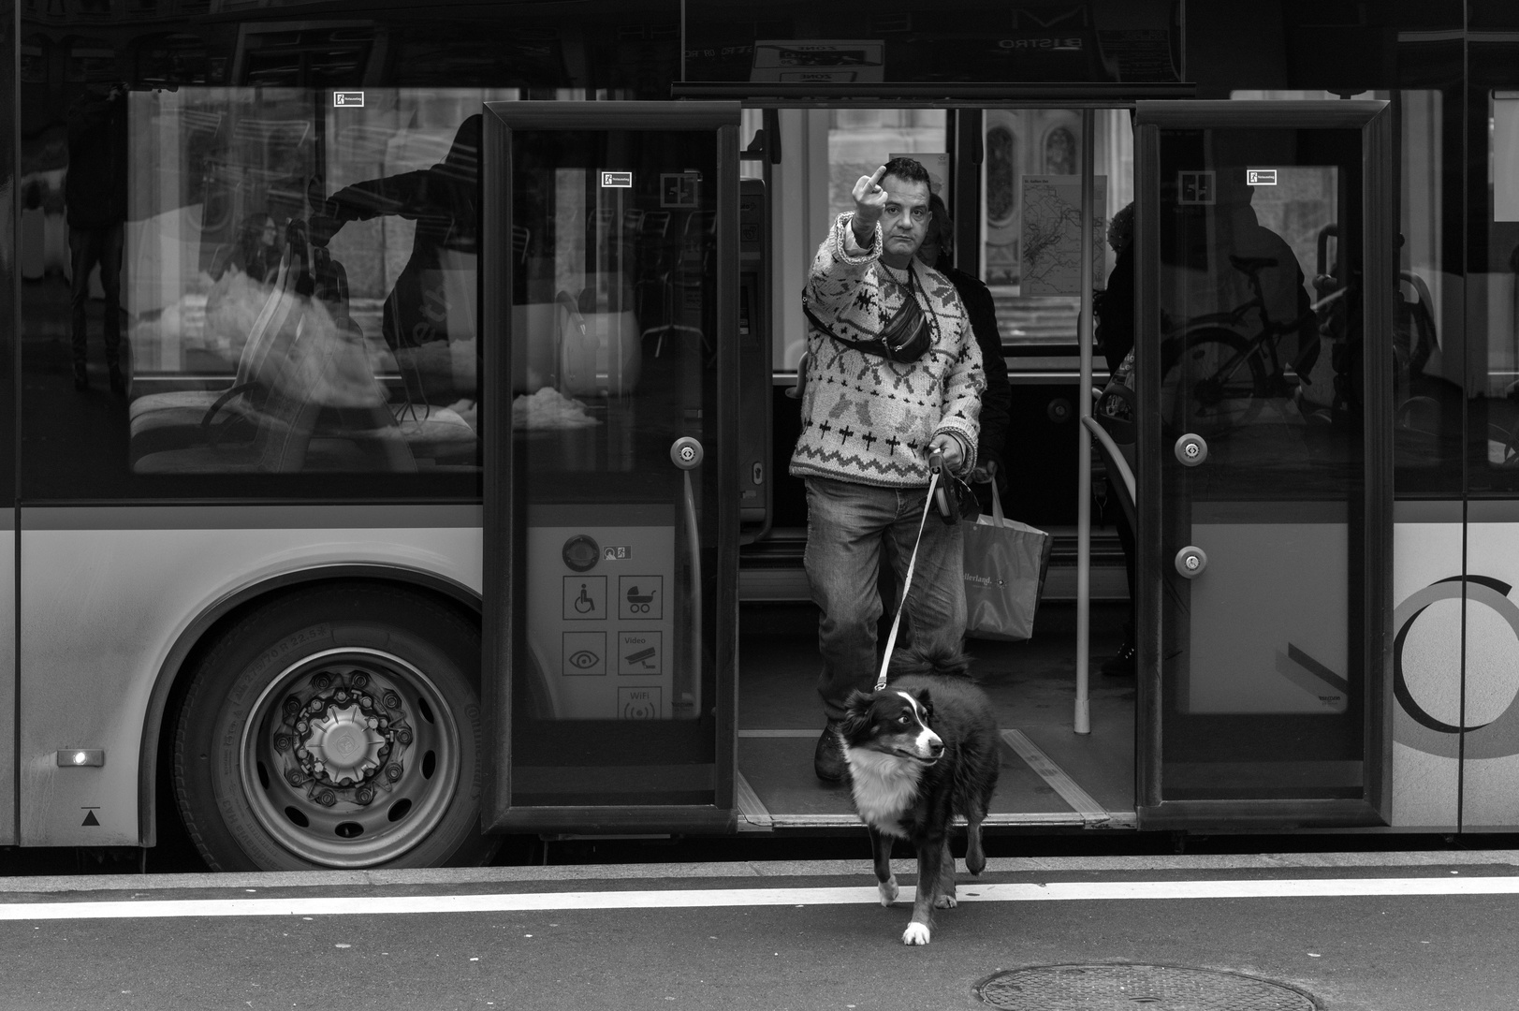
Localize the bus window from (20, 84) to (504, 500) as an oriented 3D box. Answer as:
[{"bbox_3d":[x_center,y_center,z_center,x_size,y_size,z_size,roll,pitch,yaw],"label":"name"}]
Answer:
[{"bbox_3d":[-1.327,-0.576,8.550,1.340,1.120,0.060,0,1,0],"label":"bus window"}]

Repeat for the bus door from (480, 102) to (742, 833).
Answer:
[{"bbox_3d":[-0.398,-0.103,8.450,0.690,1.950,0.080,0,1,0],"label":"bus door"}]

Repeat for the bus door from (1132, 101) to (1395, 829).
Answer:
[{"bbox_3d":[1.346,-0.108,8.450,0.690,1.950,0.080,0,1,0],"label":"bus door"}]

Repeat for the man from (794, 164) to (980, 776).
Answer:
[{"bbox_3d":[0.366,-0.103,9.030,0.540,1.770,0.560,0,2,-3],"label":"man"}]

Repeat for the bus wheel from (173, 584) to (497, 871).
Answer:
[{"bbox_3d":[-1.124,0.689,8.680,0.950,0.950,0.300,0,1,0],"label":"bus wheel"}]

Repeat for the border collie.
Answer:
[{"bbox_3d":[0.380,0.690,7.580,0.280,0.620,0.720,1,2,14],"label":"border collie"}]

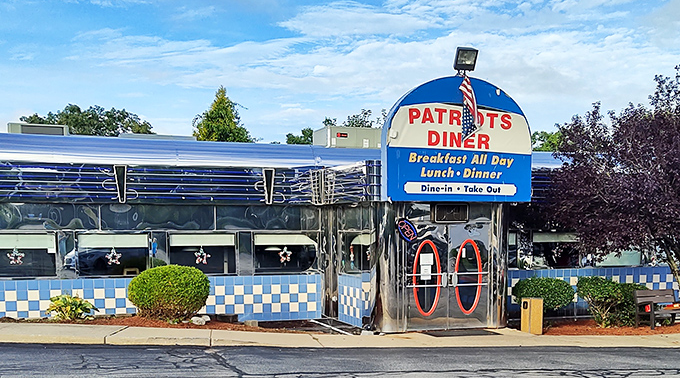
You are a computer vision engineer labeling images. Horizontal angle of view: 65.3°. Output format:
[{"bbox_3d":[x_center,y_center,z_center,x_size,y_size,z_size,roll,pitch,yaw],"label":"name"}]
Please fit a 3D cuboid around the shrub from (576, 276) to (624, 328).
[{"bbox_3d":[5.378,2.343,10.950,0.950,1.020,0.920,1,-3,-13],"label":"shrub"}]

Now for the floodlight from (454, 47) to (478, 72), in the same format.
[{"bbox_3d":[2.344,-2.405,9.850,0.360,0.380,0.200,0,26,-6],"label":"floodlight"}]

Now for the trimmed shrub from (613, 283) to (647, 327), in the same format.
[{"bbox_3d":[6.130,2.450,11.250,0.860,0.900,0.860,1,-3,-13],"label":"trimmed shrub"}]

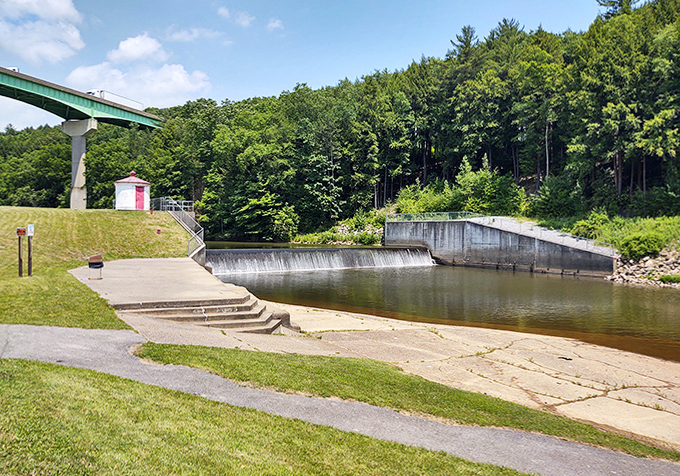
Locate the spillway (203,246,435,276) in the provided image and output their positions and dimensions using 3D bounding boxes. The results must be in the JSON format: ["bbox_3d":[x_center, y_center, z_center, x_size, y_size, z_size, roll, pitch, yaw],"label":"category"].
[{"bbox_3d":[-0.740,2.167,55.000,30.500,2.100,3.200,0,1,-41],"label":"spillway"}]

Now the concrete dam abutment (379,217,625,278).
[{"bbox_3d":[14.200,0.420,52.000,2.400,4.900,26.800,0,1,-35],"label":"concrete dam abutment"}]

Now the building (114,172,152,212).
[{"bbox_3d":[-17.679,-4.011,45.300,3.100,3.450,3.100,2,1,44],"label":"building"}]

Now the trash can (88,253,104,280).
[{"bbox_3d":[-9.340,1.085,20.350,0.590,1.000,0.550,1,1,-25],"label":"trash can"}]

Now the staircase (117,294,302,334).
[{"bbox_3d":[-3.410,2.156,14.240,4.900,0.870,1.800,1,1,-32],"label":"staircase"}]

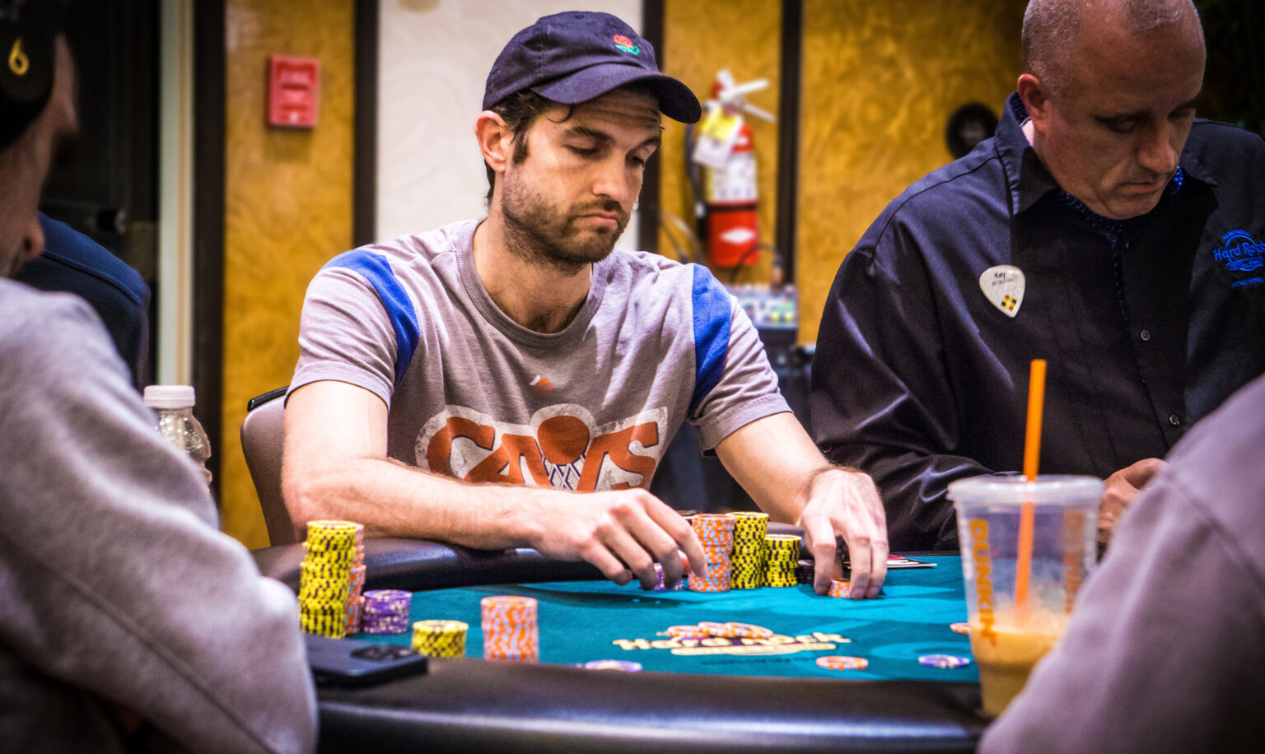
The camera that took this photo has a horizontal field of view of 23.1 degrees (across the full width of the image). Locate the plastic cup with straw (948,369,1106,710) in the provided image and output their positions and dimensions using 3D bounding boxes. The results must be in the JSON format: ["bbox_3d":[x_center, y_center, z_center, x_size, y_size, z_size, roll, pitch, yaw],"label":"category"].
[{"bbox_3d":[0.258,0.107,2.030,0.101,0.236,0.101,1,4,0],"label":"plastic cup with straw"}]

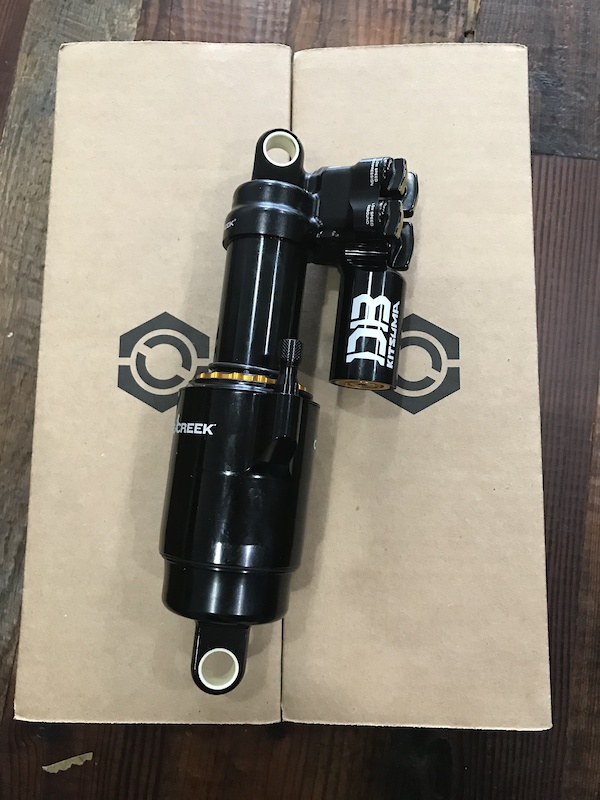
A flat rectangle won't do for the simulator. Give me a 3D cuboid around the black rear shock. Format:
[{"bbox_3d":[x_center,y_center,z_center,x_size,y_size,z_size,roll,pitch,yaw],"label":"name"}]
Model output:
[{"bbox_3d":[-0.001,0.002,0.279,0.099,0.059,0.240,8,82,-10],"label":"black rear shock"}]

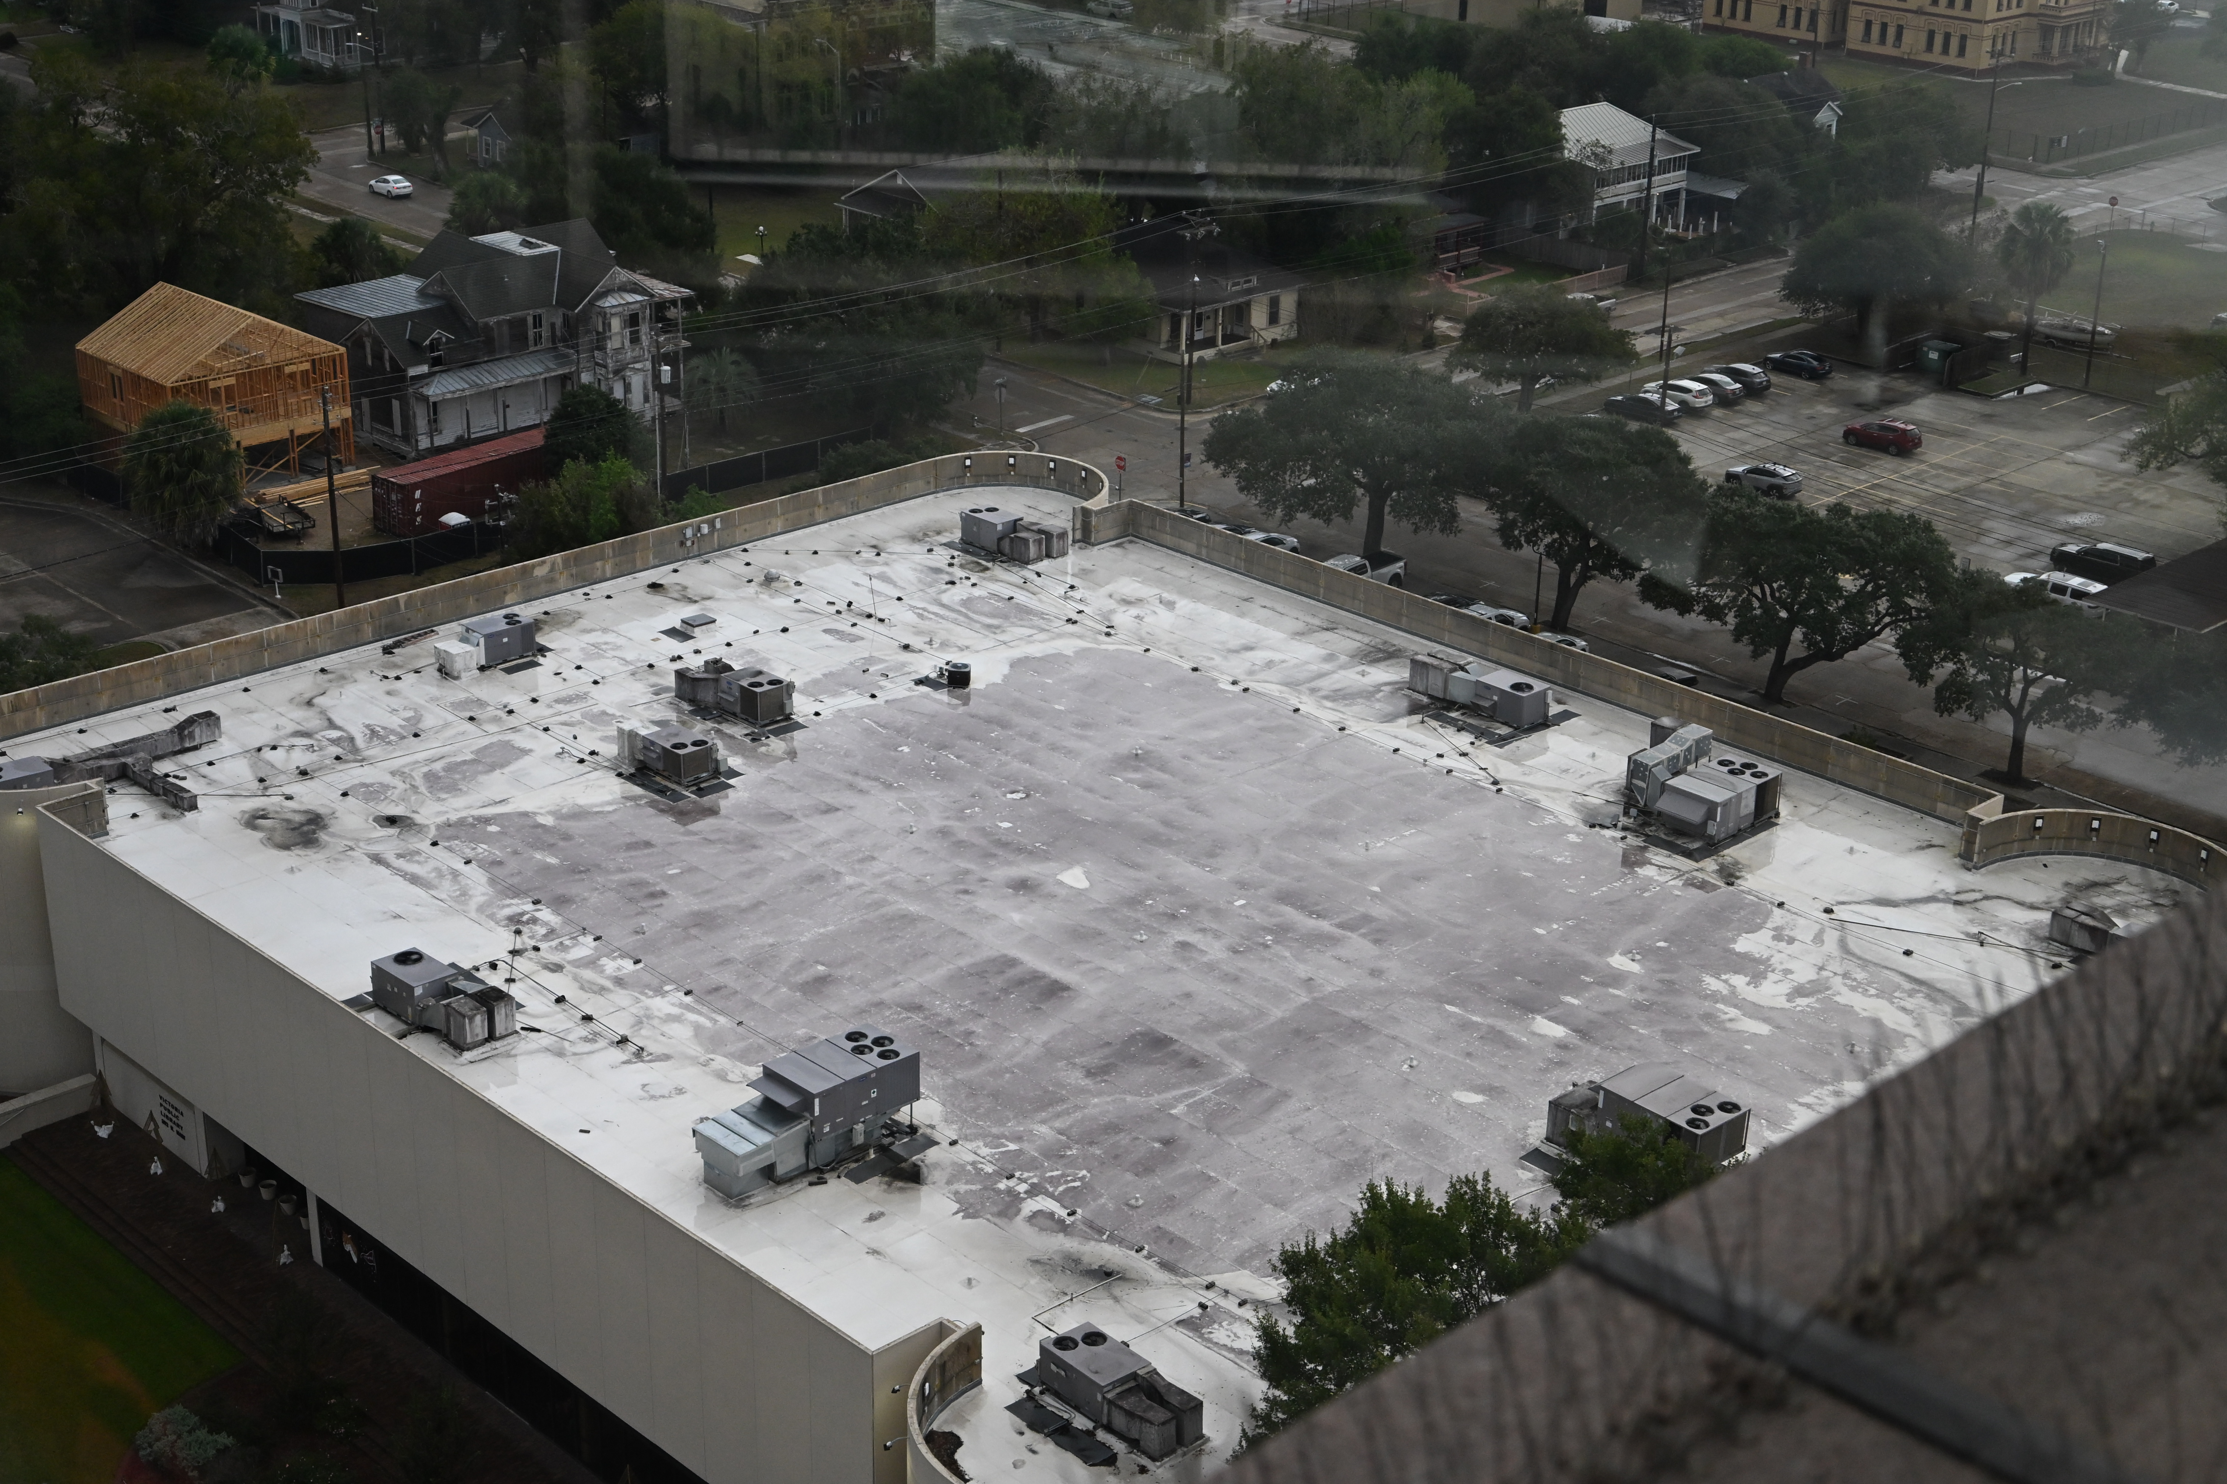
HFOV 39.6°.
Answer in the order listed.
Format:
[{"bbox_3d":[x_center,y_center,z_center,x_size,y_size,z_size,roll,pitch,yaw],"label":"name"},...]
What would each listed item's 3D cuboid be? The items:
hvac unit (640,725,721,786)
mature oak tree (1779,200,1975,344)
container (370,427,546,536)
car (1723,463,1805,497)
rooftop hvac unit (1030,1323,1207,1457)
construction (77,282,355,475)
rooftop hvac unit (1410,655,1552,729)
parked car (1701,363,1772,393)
[{"bbox_3d":[-15.263,0.463,108.775,1.425,1.169,2.291,-19,30,-40],"label":"hvac unit"},{"bbox_3d":[49.209,-30.227,200.150,12.200,9.000,12.000,1,23,0],"label":"mature oak tree"},{"bbox_3d":[-32.588,-13.584,160.280,2.440,2.800,12.190,19,28,36],"label":"container"},{"bbox_3d":[36.595,-14.754,174.016,1.820,1.580,4.400,-19,30,-40],"label":"car"},{"bbox_3d":[0.167,15.227,72.428,1.560,1.430,3.850,-19,30,-40],"label":"rooftop hvac unit"},{"bbox_3d":[-50.115,-20.073,172.603,10.600,9.400,10.400,-19,30,-40],"label":"construction"},{"bbox_3d":[13.515,-1.990,114.737,1.600,1.420,5.650,-19,30,-40],"label":"rooftop hvac unit"},{"bbox_3d":[38.631,-22.770,192.059,1.850,1.650,4.600,-19,30,-40],"label":"parked car"}]

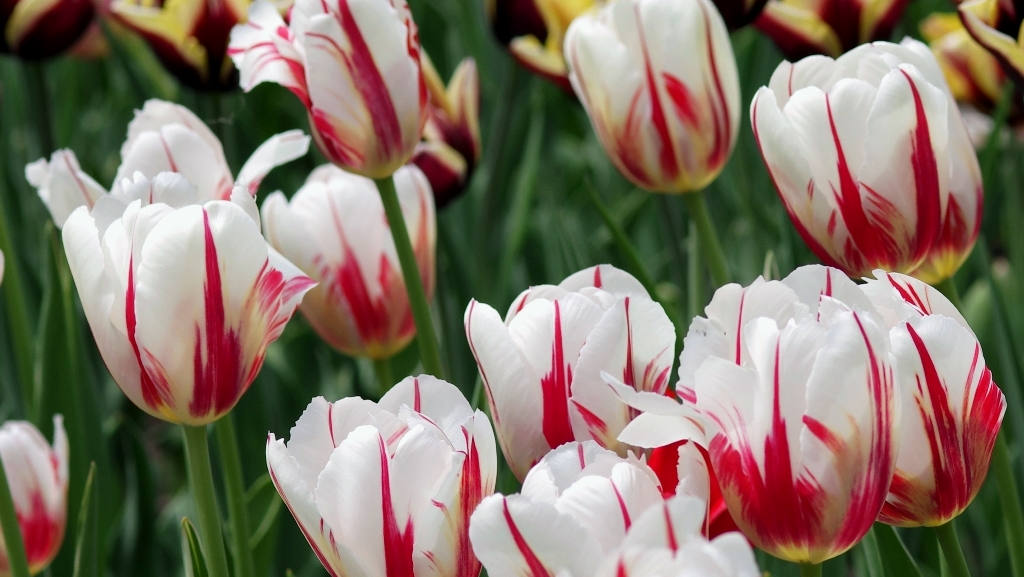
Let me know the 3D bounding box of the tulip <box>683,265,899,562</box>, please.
[{"bbox_3d":[0.086,0.039,1.300,0.066,0.082,0.066,0,17,0],"label":"tulip"}]

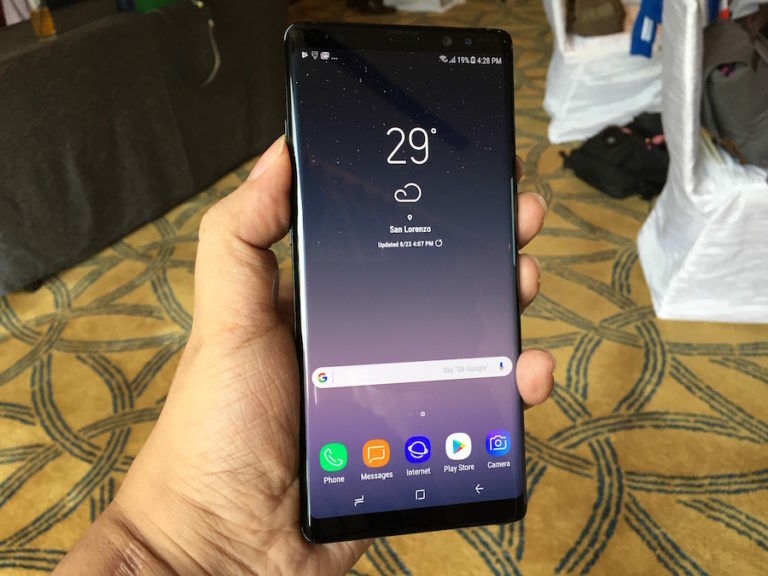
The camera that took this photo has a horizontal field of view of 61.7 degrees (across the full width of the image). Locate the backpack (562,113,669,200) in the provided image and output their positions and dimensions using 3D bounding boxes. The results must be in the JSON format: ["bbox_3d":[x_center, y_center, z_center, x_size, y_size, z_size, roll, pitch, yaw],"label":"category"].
[{"bbox_3d":[1.014,-0.586,2.698,0.420,0.180,0.330,-28,41,-14],"label":"backpack"}]

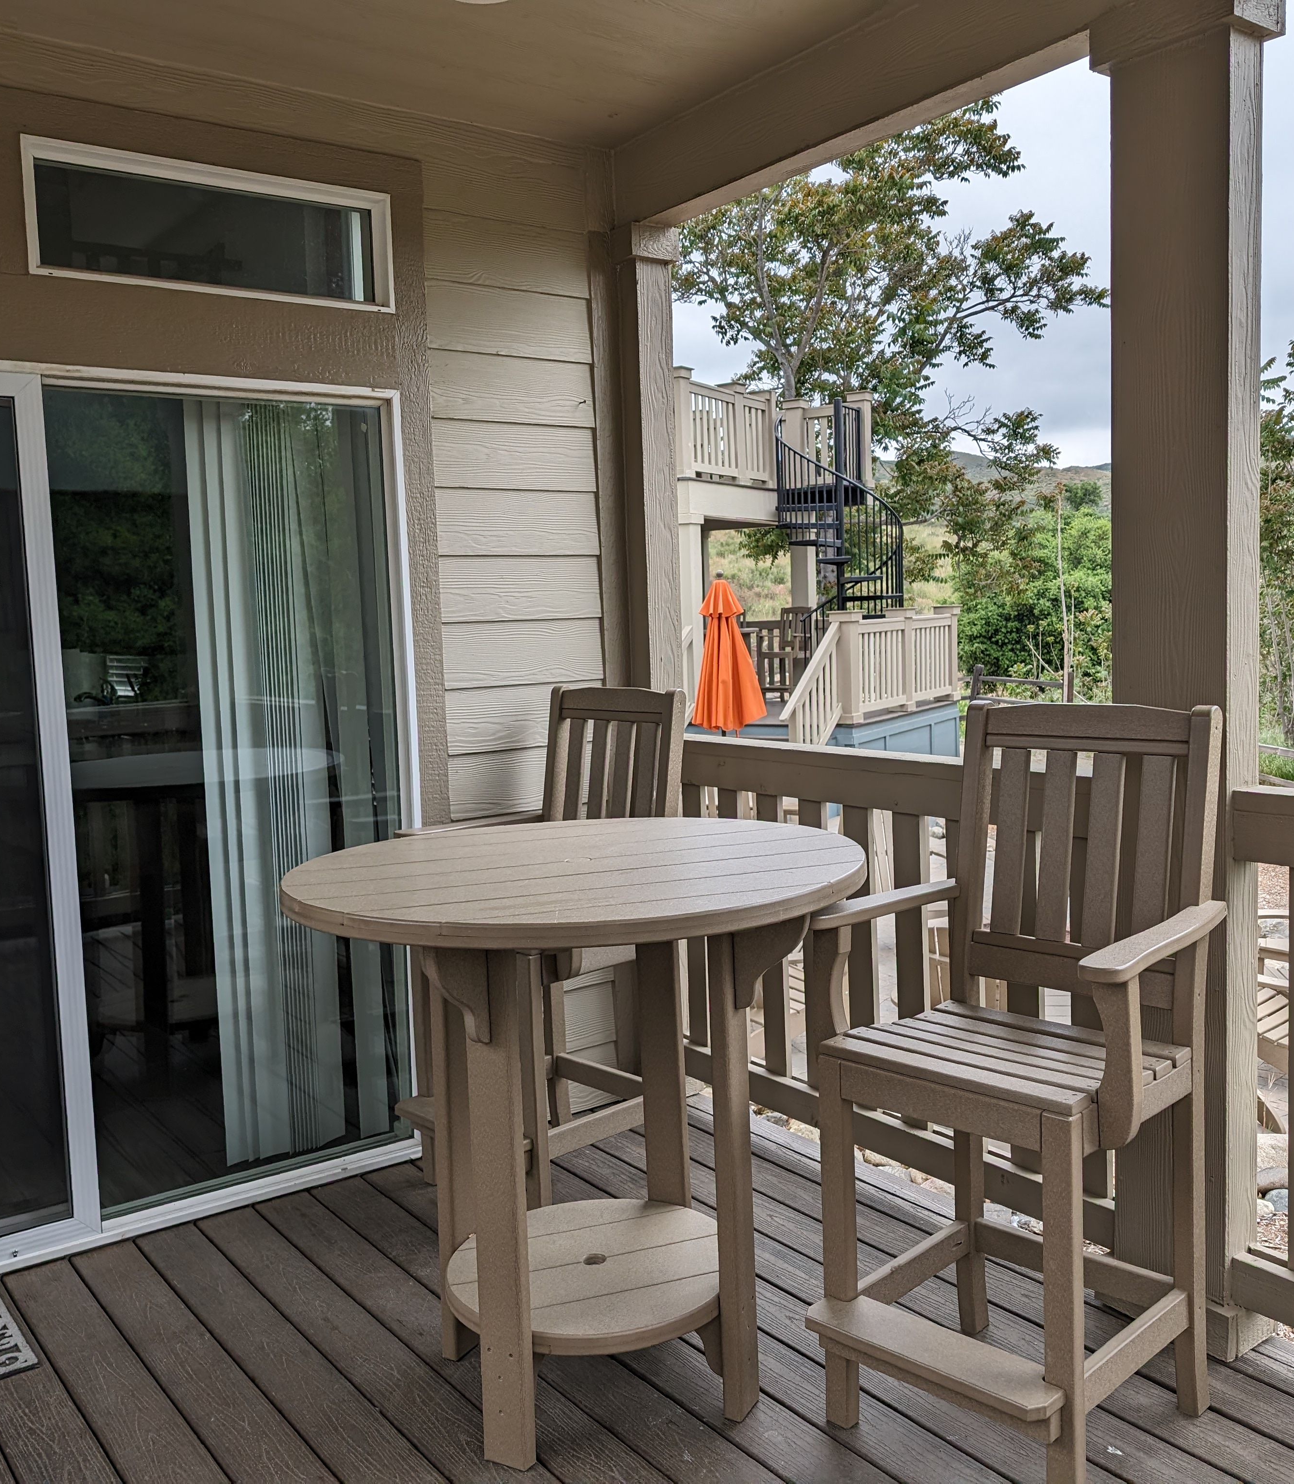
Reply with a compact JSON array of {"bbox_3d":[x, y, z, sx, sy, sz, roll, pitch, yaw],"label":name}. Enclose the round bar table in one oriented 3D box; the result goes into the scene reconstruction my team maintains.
[{"bbox_3d":[-0.114,0.712,2.542,1.045,0.997,1.045,-2,5,0],"label":"round bar table"}]

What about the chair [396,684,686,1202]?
[{"bbox_3d":[-0.264,0.514,3.431,0.585,1.243,0.640,3,7,42],"label":"chair"}]

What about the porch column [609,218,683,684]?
[{"bbox_3d":[0.033,-0.190,3.978,0.145,2.520,0.120,-6,6,-36],"label":"porch column"}]

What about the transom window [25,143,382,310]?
[{"bbox_3d":[-1.006,-1.212,3.254,0.884,0.299,0.070,-6,6,-36],"label":"transom window"}]

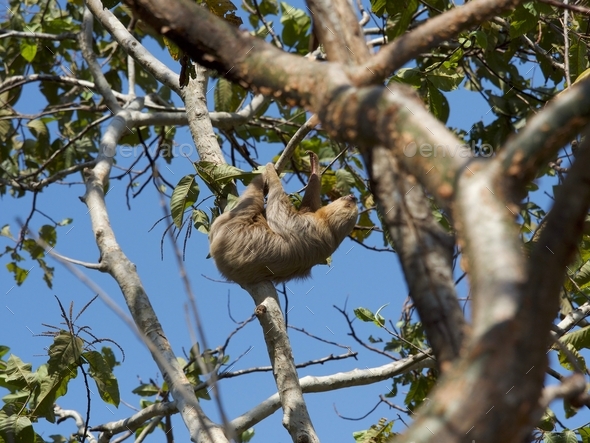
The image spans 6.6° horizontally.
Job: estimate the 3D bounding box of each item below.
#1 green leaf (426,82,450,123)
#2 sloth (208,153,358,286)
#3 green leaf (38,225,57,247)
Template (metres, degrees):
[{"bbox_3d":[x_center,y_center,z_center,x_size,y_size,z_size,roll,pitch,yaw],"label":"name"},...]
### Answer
[{"bbox_3d":[0.487,-0.404,17.500,0.075,0.157,0.048,-14,-17,-5],"label":"green leaf"},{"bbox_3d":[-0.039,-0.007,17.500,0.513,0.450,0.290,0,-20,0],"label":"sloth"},{"bbox_3d":[-0.847,0.048,17.500,0.058,0.072,0.031,0,-18,0],"label":"green leaf"}]

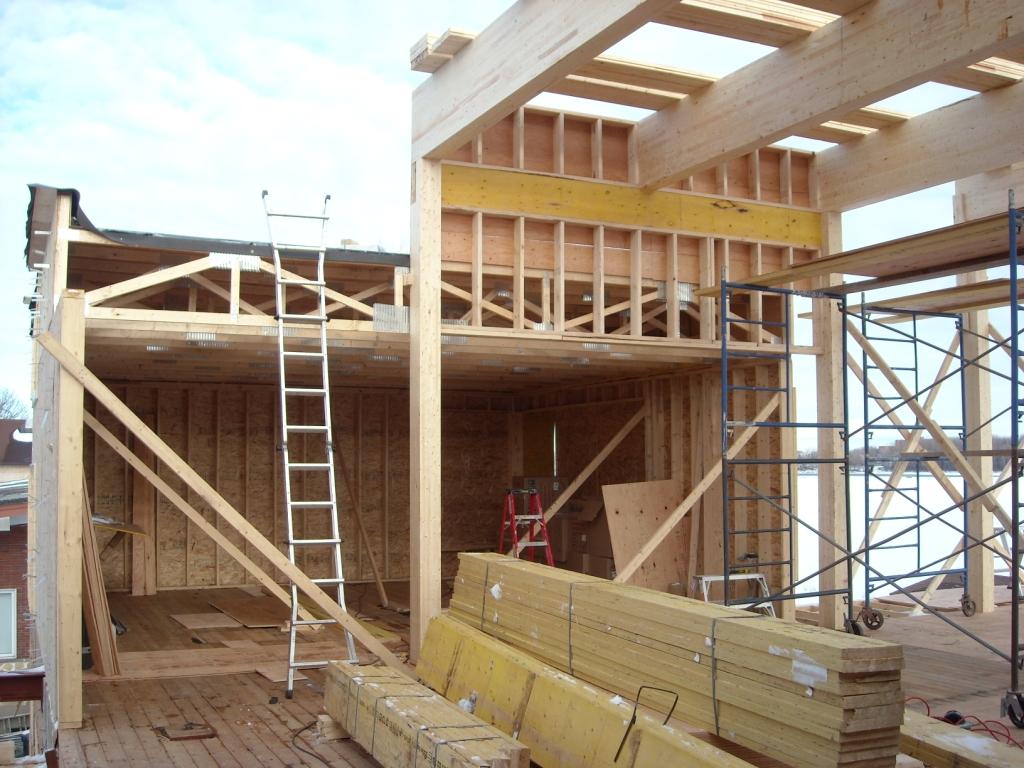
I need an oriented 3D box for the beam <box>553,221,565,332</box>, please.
[{"bbox_3d":[0.426,-0.968,9.376,0.038,0.996,0.140,2,-4,-25],"label":"beam"}]

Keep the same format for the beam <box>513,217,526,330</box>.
[{"bbox_3d":[0.062,-0.977,9.210,0.038,0.996,0.140,2,-4,-25],"label":"beam"}]

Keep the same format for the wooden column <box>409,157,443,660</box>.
[{"bbox_3d":[-0.728,0.203,8.710,0.186,4.194,0.257,2,-4,-25],"label":"wooden column"}]

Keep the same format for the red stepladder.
[{"bbox_3d":[0.140,1.822,11.150,0.530,1.420,0.880,1,-4,-21],"label":"red stepladder"}]

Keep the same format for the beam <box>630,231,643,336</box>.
[{"bbox_3d":[1.164,-0.945,9.714,0.038,0.980,0.140,2,-4,-25],"label":"beam"}]

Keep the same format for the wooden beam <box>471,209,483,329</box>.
[{"bbox_3d":[-0.303,-0.990,9.043,0.038,1.004,0.140,2,-4,-25],"label":"wooden beam"}]

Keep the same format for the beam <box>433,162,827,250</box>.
[{"bbox_3d":[1.239,-1.641,9.796,4.197,0.348,0.135,2,-4,-25],"label":"beam"}]

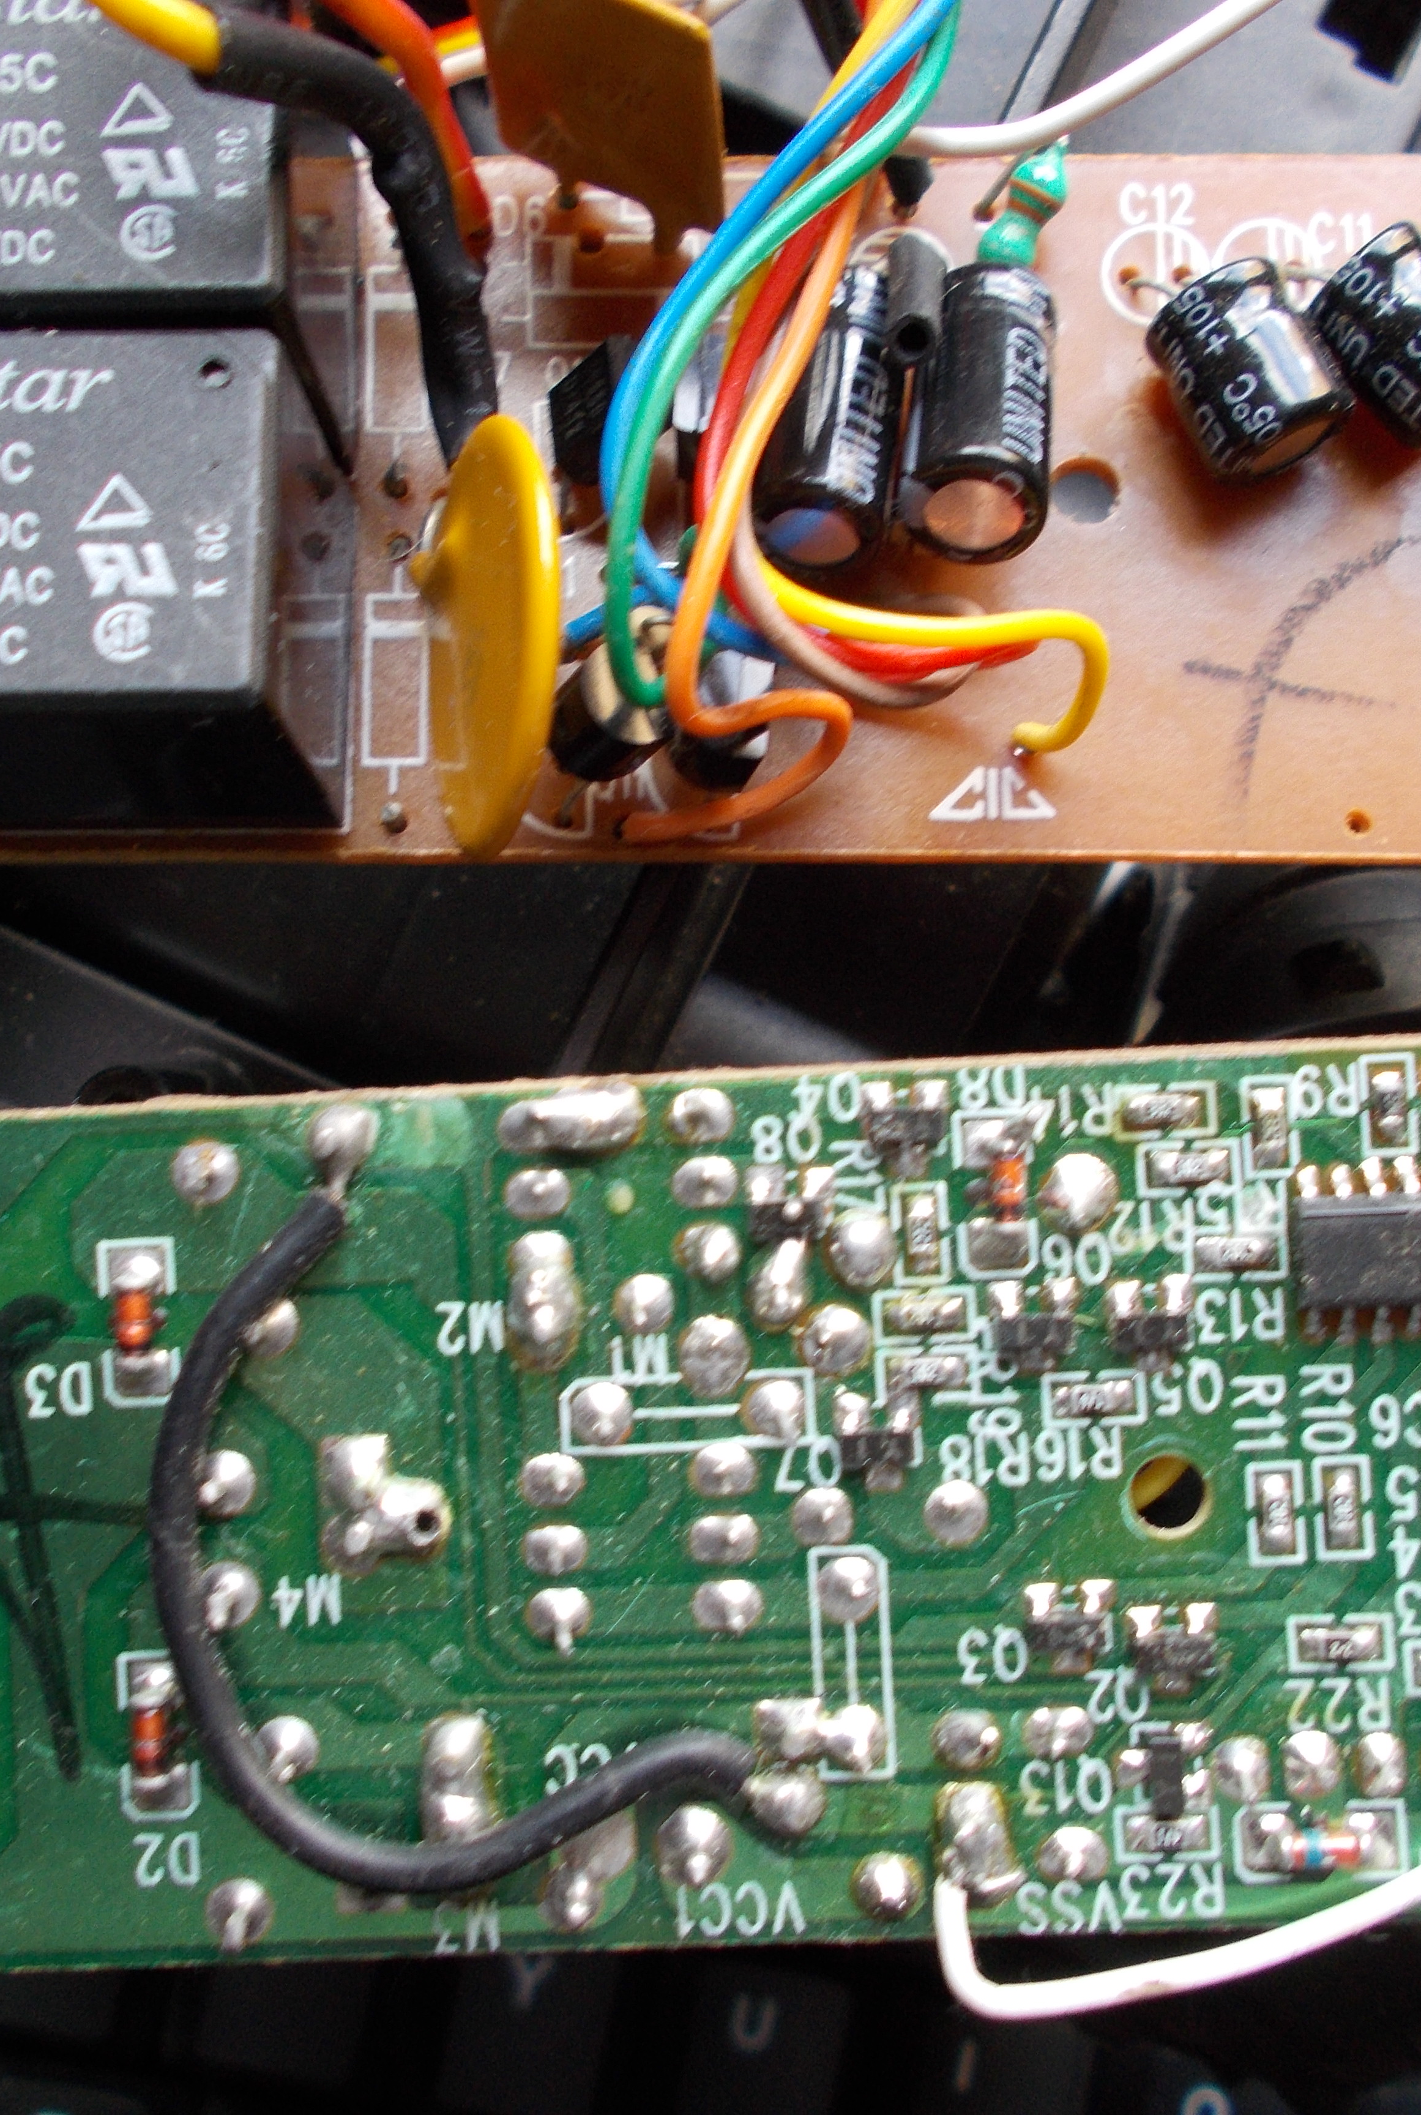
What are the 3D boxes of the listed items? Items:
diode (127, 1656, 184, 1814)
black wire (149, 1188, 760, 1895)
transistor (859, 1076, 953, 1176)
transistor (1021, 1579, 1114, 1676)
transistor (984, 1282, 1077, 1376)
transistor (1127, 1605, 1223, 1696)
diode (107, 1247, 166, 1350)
[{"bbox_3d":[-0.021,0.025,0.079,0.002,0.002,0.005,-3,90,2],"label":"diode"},{"bbox_3d":[-0.009,0.018,0.077,0.021,0.004,0.025,-3,90,2],"label":"black wire"},{"bbox_3d":[0.007,0.003,0.078,0.003,0.001,0.003,-3,90,2],"label":"transistor"},{"bbox_3d":[0.013,0.021,0.078,0.003,0.001,0.003,-3,90,2],"label":"transistor"},{"bbox_3d":[0.012,0.010,0.078,0.003,0.001,0.003,-3,90,2],"label":"transistor"},{"bbox_3d":[0.017,0.022,0.078,0.003,0.001,0.003,-3,90,2],"label":"transistor"},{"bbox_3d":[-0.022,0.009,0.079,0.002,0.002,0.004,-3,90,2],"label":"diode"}]

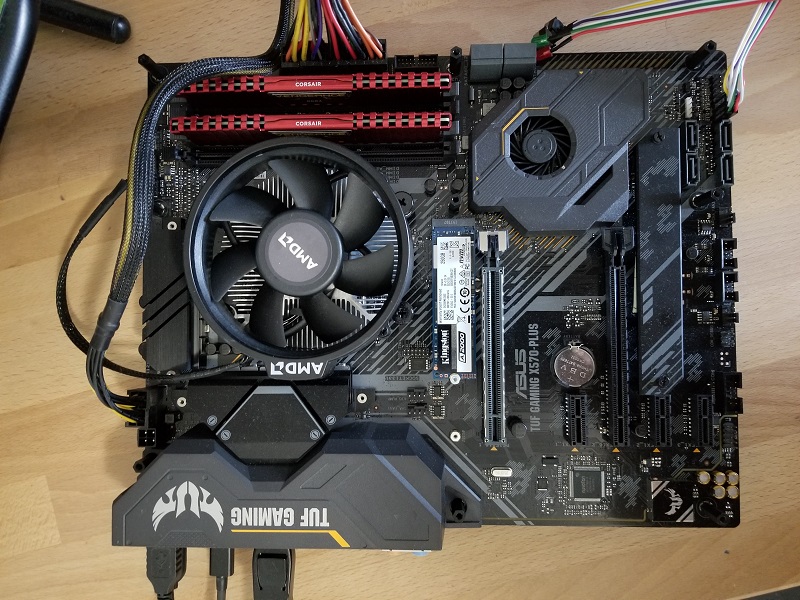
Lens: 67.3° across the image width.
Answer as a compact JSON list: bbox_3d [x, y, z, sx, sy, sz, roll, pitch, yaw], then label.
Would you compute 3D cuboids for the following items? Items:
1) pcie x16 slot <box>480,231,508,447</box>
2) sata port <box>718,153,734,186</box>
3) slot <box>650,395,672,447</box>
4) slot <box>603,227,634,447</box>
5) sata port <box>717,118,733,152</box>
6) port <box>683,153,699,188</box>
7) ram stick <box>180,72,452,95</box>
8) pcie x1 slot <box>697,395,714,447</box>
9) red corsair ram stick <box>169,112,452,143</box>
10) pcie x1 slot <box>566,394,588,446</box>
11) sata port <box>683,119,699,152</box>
[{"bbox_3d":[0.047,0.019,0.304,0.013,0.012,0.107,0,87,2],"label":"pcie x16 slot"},{"bbox_3d":[0.164,-0.065,0.305,0.006,0.009,0.016,0,87,2],"label":"sata port"},{"bbox_3d":[0.129,0.059,0.299,0.008,0.011,0.025,0,87,2],"label":"slot"},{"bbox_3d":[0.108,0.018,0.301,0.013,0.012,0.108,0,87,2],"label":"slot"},{"bbox_3d":[0.164,-0.082,0.305,0.006,0.009,0.017,0,87,2],"label":"sata port"},{"bbox_3d":[0.147,-0.065,0.305,0.006,0.009,0.017,0,87,2],"label":"port"},{"bbox_3d":[-0.042,-0.102,0.301,0.136,0.034,0.007,0,87,2],"label":"ram stick"},{"bbox_3d":[0.149,0.059,0.298,0.008,0.011,0.025,0,87,2],"label":"pcie x1 slot"},{"bbox_3d":[-0.042,-0.083,0.300,0.136,0.034,0.007,0,87,2],"label":"red corsair ram stick"},{"bbox_3d":[0.088,0.059,0.301,0.008,0.011,0.025,0,87,2],"label":"pcie x1 slot"},{"bbox_3d":[0.147,-0.082,0.306,0.006,0.009,0.016,0,87,2],"label":"sata port"}]

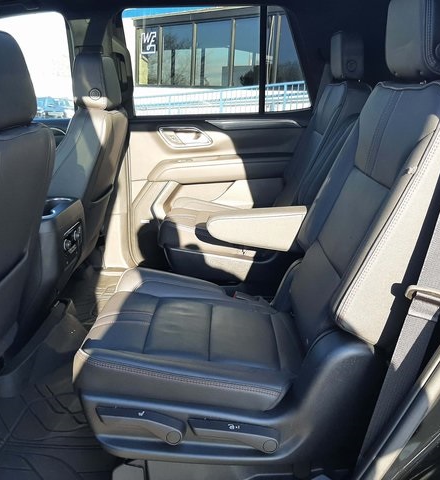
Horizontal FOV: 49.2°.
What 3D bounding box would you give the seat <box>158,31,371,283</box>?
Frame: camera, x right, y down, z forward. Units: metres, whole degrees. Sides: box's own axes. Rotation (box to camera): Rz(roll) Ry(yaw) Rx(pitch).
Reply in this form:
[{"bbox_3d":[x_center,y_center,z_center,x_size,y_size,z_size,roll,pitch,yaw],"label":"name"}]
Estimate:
[{"bbox_3d":[0.146,-0.267,1.907,0.780,1.030,0.570,2,18,2],"label":"seat"}]

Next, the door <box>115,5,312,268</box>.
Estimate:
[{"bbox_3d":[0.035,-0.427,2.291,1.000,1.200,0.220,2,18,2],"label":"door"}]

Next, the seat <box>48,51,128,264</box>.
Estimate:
[{"bbox_3d":[-0.794,-0.240,1.959,0.820,1.030,0.560,2,18,2],"label":"seat"}]

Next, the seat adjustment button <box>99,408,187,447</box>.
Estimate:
[{"bbox_3d":[-0.156,0.373,0.966,0.178,0.055,0.035,10,18,-1],"label":"seat adjustment button"}]

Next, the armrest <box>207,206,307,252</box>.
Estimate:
[{"bbox_3d":[0.131,-0.042,1.701,0.350,0.145,0.090,2,18,2],"label":"armrest"}]

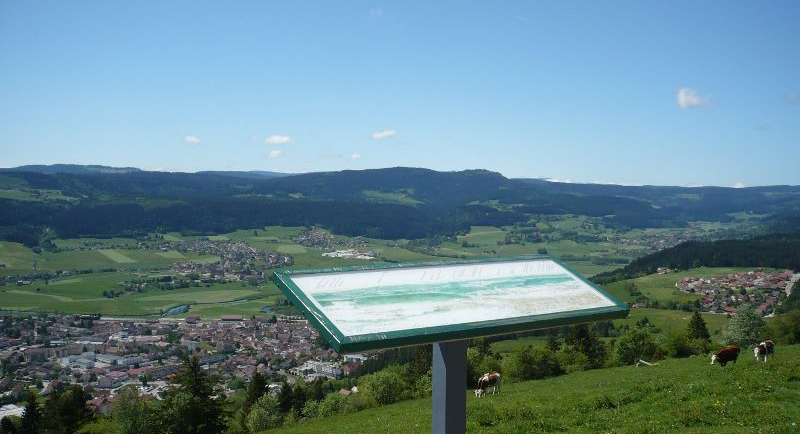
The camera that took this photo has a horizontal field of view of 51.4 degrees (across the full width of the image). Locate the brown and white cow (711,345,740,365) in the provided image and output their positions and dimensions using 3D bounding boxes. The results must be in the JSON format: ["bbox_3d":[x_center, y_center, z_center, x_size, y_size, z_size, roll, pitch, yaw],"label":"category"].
[{"bbox_3d":[21.517,9.209,55.000,2.150,1.400,0.720,-1,3,-28],"label":"brown and white cow"}]

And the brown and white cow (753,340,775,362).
[{"bbox_3d":[24.554,9.039,56.000,0.700,1.420,2.150,2,3,42],"label":"brown and white cow"}]

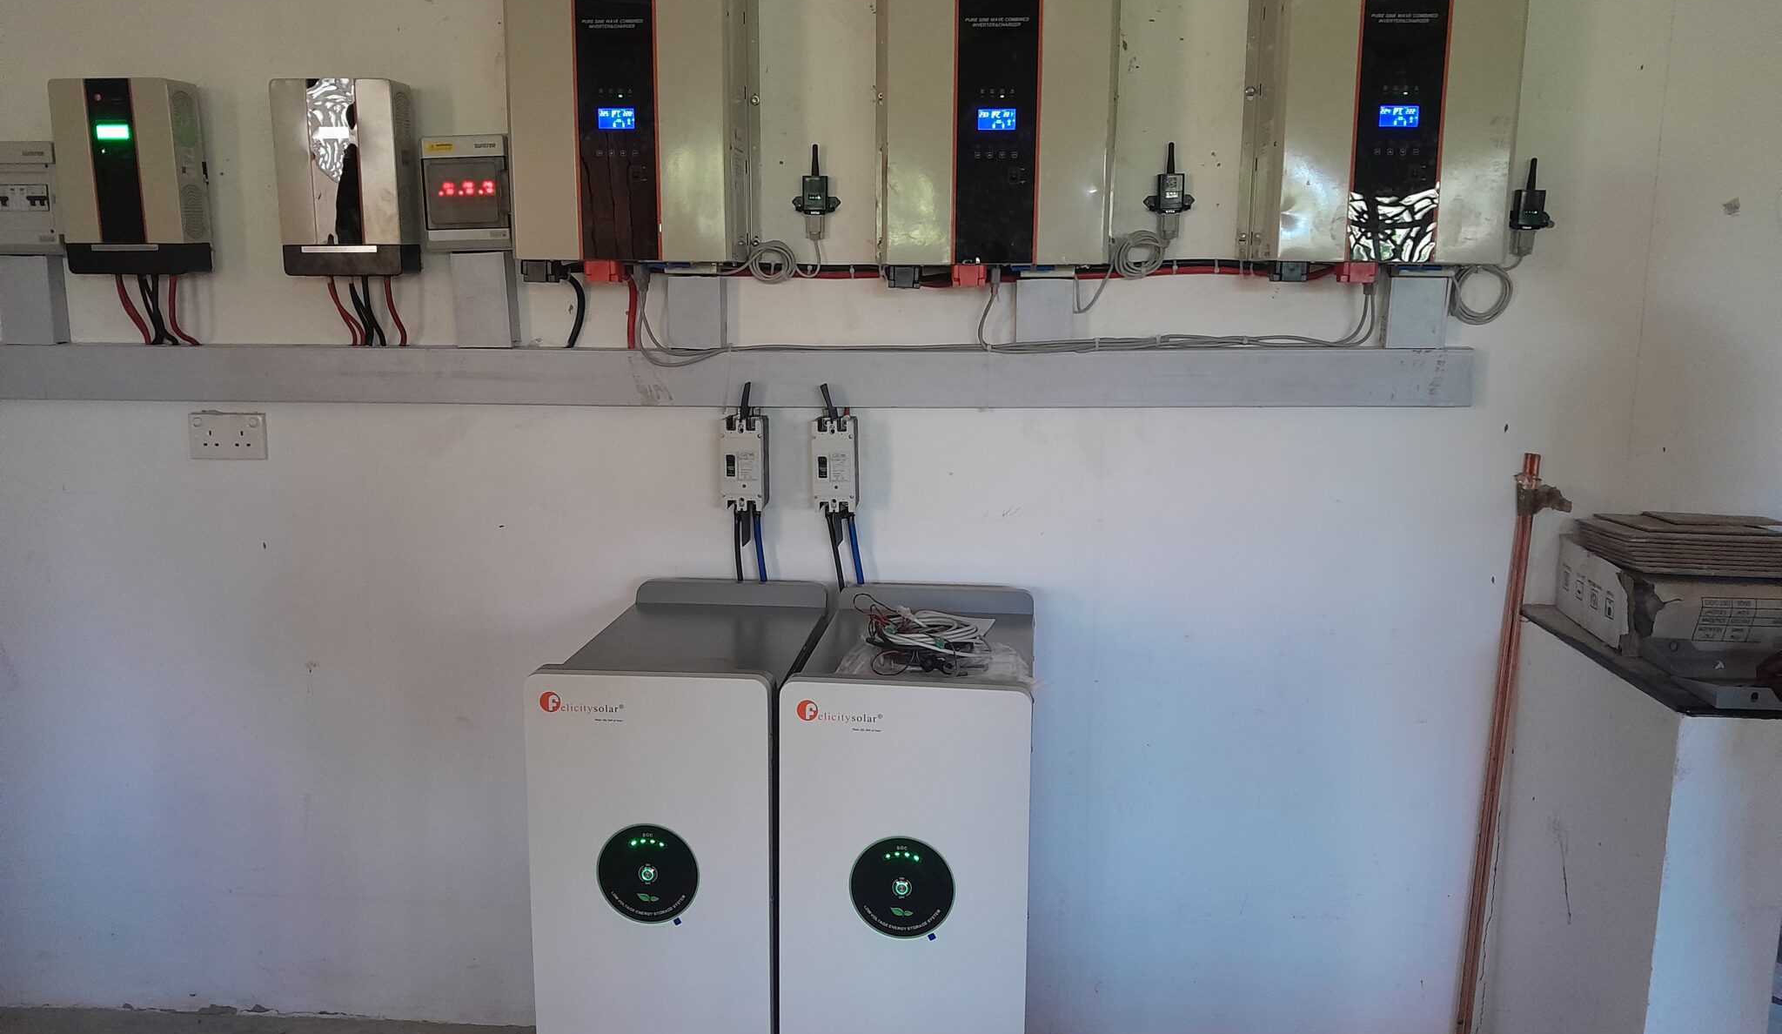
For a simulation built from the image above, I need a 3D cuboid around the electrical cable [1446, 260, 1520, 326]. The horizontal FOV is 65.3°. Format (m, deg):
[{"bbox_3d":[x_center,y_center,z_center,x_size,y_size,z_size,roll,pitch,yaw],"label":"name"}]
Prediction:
[{"bbox_3d":[1.018,-0.384,2.393,0.117,0.106,0.035,1,10,3],"label":"electrical cable"}]

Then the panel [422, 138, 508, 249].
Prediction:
[{"bbox_3d":[-0.740,-0.566,2.449,0.152,0.194,0.095,1,10,3],"label":"panel"}]

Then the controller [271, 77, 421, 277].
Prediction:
[{"bbox_3d":[-0.962,-0.597,2.463,0.213,0.332,0.093,1,11,4],"label":"controller"}]

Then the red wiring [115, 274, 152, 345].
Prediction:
[{"bbox_3d":[-1.385,-0.379,2.542,0.072,0.129,0.040,1,11,4],"label":"red wiring"}]

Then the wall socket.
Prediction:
[{"bbox_3d":[-1.242,-0.150,2.608,0.147,0.087,0.012,1,11,4],"label":"wall socket"}]

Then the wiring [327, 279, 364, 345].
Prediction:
[{"bbox_3d":[-0.982,-0.371,2.502,0.059,0.119,0.040,1,10,3],"label":"wiring"}]

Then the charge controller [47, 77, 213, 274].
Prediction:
[{"bbox_3d":[-1.359,-0.606,2.491,0.213,0.332,0.093,1,11,4],"label":"charge controller"}]

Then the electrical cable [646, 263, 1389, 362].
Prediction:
[{"bbox_3d":[0.206,-0.354,2.419,1.287,0.175,0.065,1,11,4],"label":"electrical cable"}]

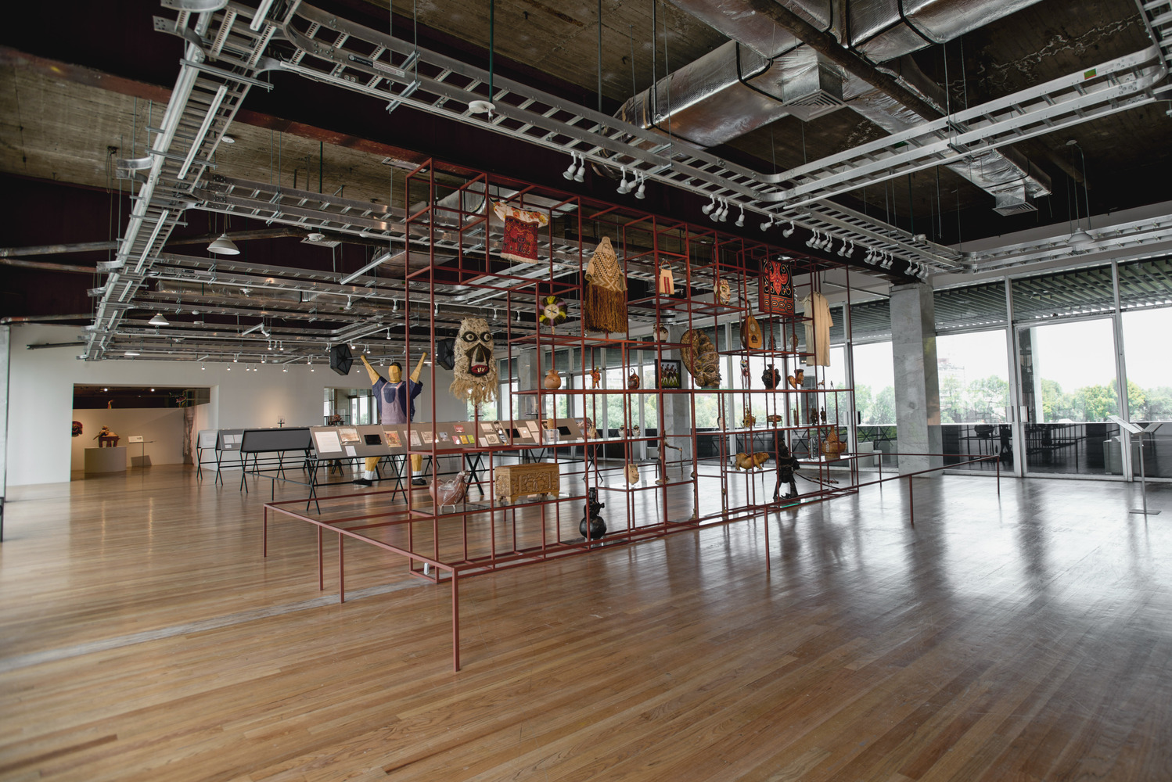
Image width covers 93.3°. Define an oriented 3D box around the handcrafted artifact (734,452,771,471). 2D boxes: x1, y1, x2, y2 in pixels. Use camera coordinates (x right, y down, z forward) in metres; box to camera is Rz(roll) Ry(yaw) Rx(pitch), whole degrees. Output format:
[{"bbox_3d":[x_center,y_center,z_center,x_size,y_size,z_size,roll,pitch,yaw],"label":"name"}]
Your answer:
[{"bbox_3d":[2.462,1.050,8.188,0.470,0.270,0.230,-2,-2,5],"label":"handcrafted artifact"}]

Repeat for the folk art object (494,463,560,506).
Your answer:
[{"bbox_3d":[-0.649,0.990,5.955,0.547,0.365,0.343,0,-3,-34],"label":"folk art object"}]

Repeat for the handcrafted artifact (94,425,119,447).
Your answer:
[{"bbox_3d":[-15.764,1.499,18.189,0.550,0.700,0.420,-3,-3,28],"label":"handcrafted artifact"}]

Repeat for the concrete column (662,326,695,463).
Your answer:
[{"bbox_3d":[2.539,0.095,15.392,0.800,3.900,0.520,0,-3,-42],"label":"concrete column"}]

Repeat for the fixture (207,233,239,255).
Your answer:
[{"bbox_3d":[-4.543,-1.852,6.941,0.335,0.210,0.335,0,-3,-33],"label":"fixture"}]

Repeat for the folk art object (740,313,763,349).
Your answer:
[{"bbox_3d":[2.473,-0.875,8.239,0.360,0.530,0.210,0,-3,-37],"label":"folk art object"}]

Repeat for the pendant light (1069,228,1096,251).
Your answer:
[{"bbox_3d":[7.063,-2.197,7.904,0.320,0.215,0.320,-4,-3,42],"label":"pendant light"}]

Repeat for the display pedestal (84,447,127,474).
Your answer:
[{"bbox_3d":[-16.360,2.339,18.870,1.071,0.801,1.071,0,-3,-41],"label":"display pedestal"}]

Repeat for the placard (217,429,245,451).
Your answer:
[{"bbox_3d":[-9.278,1.280,14.457,0.620,0.600,0.060,0,-36,-37],"label":"placard"}]

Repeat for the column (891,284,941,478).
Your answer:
[{"bbox_3d":[7.050,-0.222,11.821,0.620,4.030,0.620,0,-3,-37],"label":"column"}]

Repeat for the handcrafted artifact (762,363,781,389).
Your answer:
[{"bbox_3d":[2.892,-0.207,8.613,0.280,0.400,0.280,-2,-2,19],"label":"handcrafted artifact"}]

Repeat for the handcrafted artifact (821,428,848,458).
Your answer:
[{"bbox_3d":[4.311,0.917,9.636,0.410,0.540,0.410,0,-3,-37],"label":"handcrafted artifact"}]

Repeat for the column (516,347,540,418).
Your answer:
[{"bbox_3d":[-2.025,0.482,20.687,0.620,4.030,0.620,0,-3,-37],"label":"column"}]

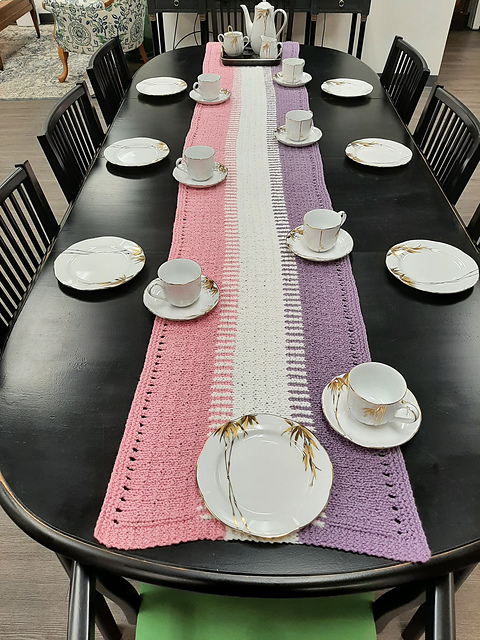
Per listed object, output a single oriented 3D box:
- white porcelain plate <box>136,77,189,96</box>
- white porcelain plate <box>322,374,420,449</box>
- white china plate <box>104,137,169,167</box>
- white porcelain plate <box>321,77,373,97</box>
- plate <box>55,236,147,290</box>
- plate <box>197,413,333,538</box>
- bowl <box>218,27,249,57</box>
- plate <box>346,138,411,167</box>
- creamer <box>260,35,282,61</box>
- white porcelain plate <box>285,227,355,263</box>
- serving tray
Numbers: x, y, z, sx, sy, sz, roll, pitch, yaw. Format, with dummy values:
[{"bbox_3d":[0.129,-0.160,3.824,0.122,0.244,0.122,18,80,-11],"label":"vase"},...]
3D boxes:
[{"bbox_3d":[-0.295,-0.878,1.830,0.193,0.019,0.193,0,44,0],"label":"white porcelain plate"},{"bbox_3d":[0.208,0.143,0.767,0.151,0.020,0.151,0,44,0],"label":"white porcelain plate"},{"bbox_3d":[-0.304,-0.493,1.433,0.193,0.019,0.193,0,44,0],"label":"white china plate"},{"bbox_3d":[0.404,-0.866,1.814,0.193,0.019,0.193,0,44,0],"label":"white porcelain plate"},{"bbox_3d":[-0.301,-0.119,1.046,0.193,0.019,0.193,0,44,0],"label":"plate"},{"bbox_3d":[0.035,0.219,0.689,0.193,0.019,0.193,0,44,0],"label":"plate"},{"bbox_3d":[-0.026,-1.218,2.096,0.137,0.110,0.085,8,45,9],"label":"bowl"},{"bbox_3d":[0.409,-0.487,1.423,0.193,0.019,0.193,0,44,0],"label":"plate"},{"bbox_3d":[0.137,-1.174,2.065,0.100,0.090,0.070,12,46,13],"label":"creamer"},{"bbox_3d":[0.181,-0.170,1.090,0.151,0.020,0.151,0,44,0],"label":"white porcelain plate"},{"bbox_3d":[0.050,-1.149,2.093,0.256,0.032,0.200,0,44,0],"label":"serving tray"}]

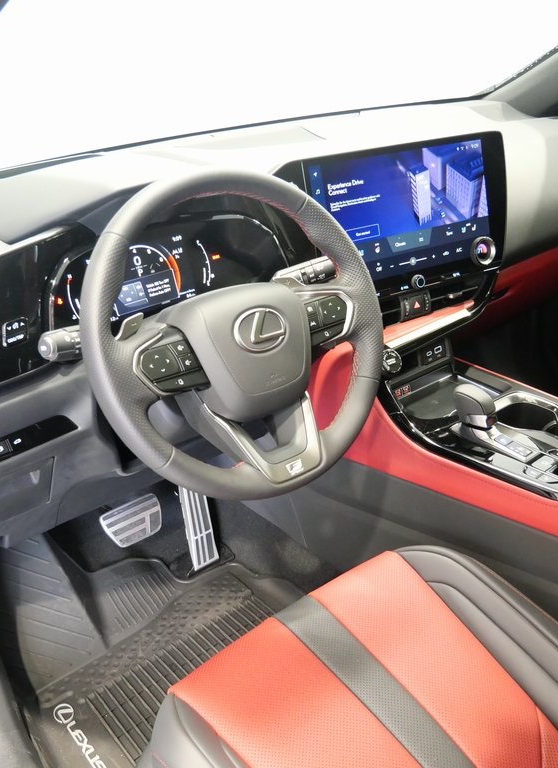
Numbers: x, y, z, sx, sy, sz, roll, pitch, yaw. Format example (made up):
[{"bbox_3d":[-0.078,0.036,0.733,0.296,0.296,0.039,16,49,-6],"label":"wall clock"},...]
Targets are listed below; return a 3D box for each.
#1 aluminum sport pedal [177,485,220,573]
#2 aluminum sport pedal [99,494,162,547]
[{"bbox_3d":[-0.165,0.277,1.477,0.058,0.195,0.028,-18,-14,-28],"label":"aluminum sport pedal"},{"bbox_3d":[-0.280,0.266,1.360,0.117,0.073,0.025,-20,-11,-29],"label":"aluminum sport pedal"}]

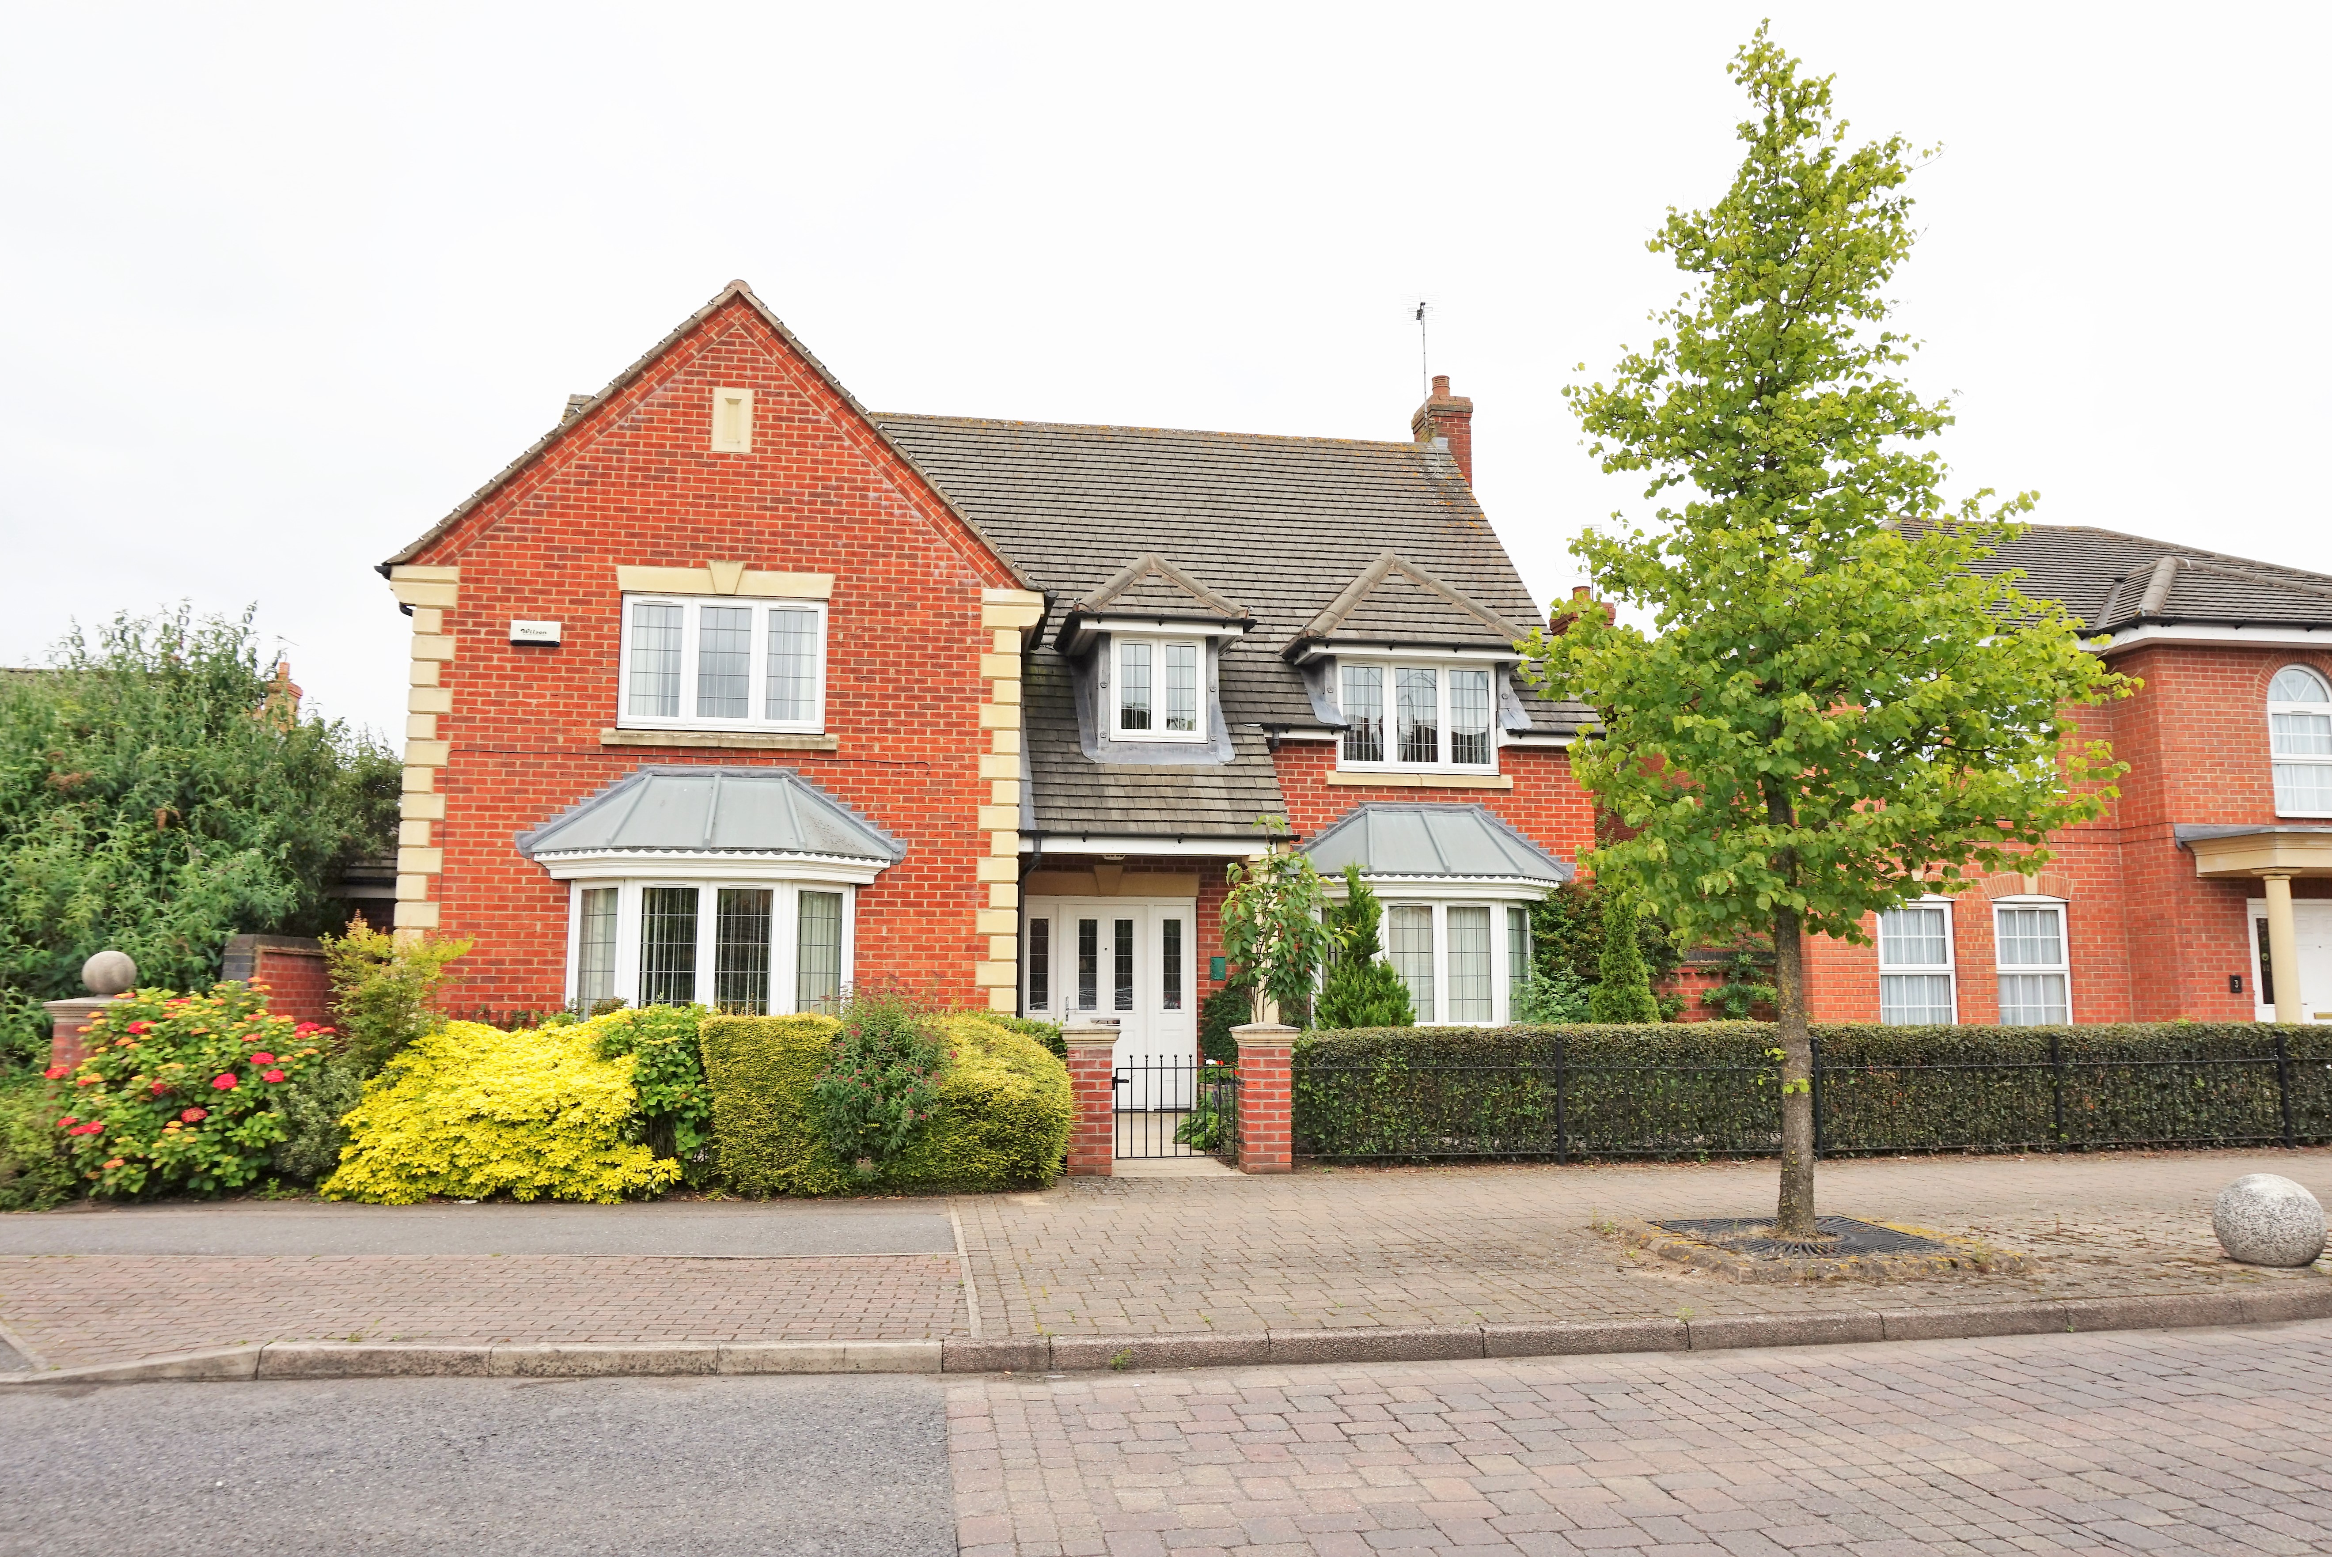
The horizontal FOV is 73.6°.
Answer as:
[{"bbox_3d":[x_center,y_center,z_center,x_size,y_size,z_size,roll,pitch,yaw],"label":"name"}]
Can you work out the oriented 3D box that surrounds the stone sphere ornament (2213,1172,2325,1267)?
[{"bbox_3d":[5.601,2.245,7.914,0.470,0.465,0.470,1,-7,-9],"label":"stone sphere ornament"}]

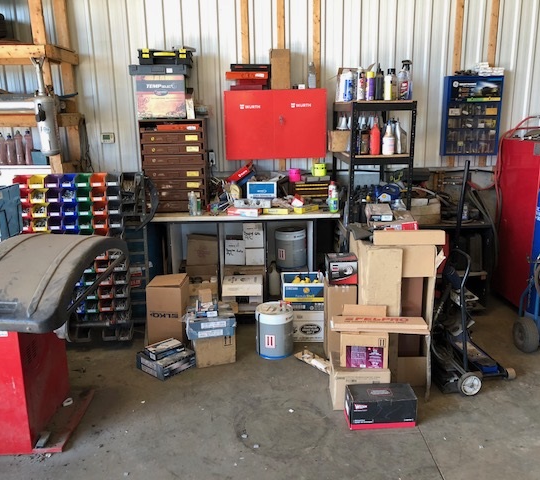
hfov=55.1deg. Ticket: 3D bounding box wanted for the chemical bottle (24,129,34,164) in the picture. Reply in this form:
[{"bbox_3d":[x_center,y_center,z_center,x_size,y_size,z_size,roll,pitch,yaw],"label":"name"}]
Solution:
[{"bbox_3d":[-1.929,-0.743,4.150,0.066,0.275,0.066,-1,14,-1],"label":"chemical bottle"}]

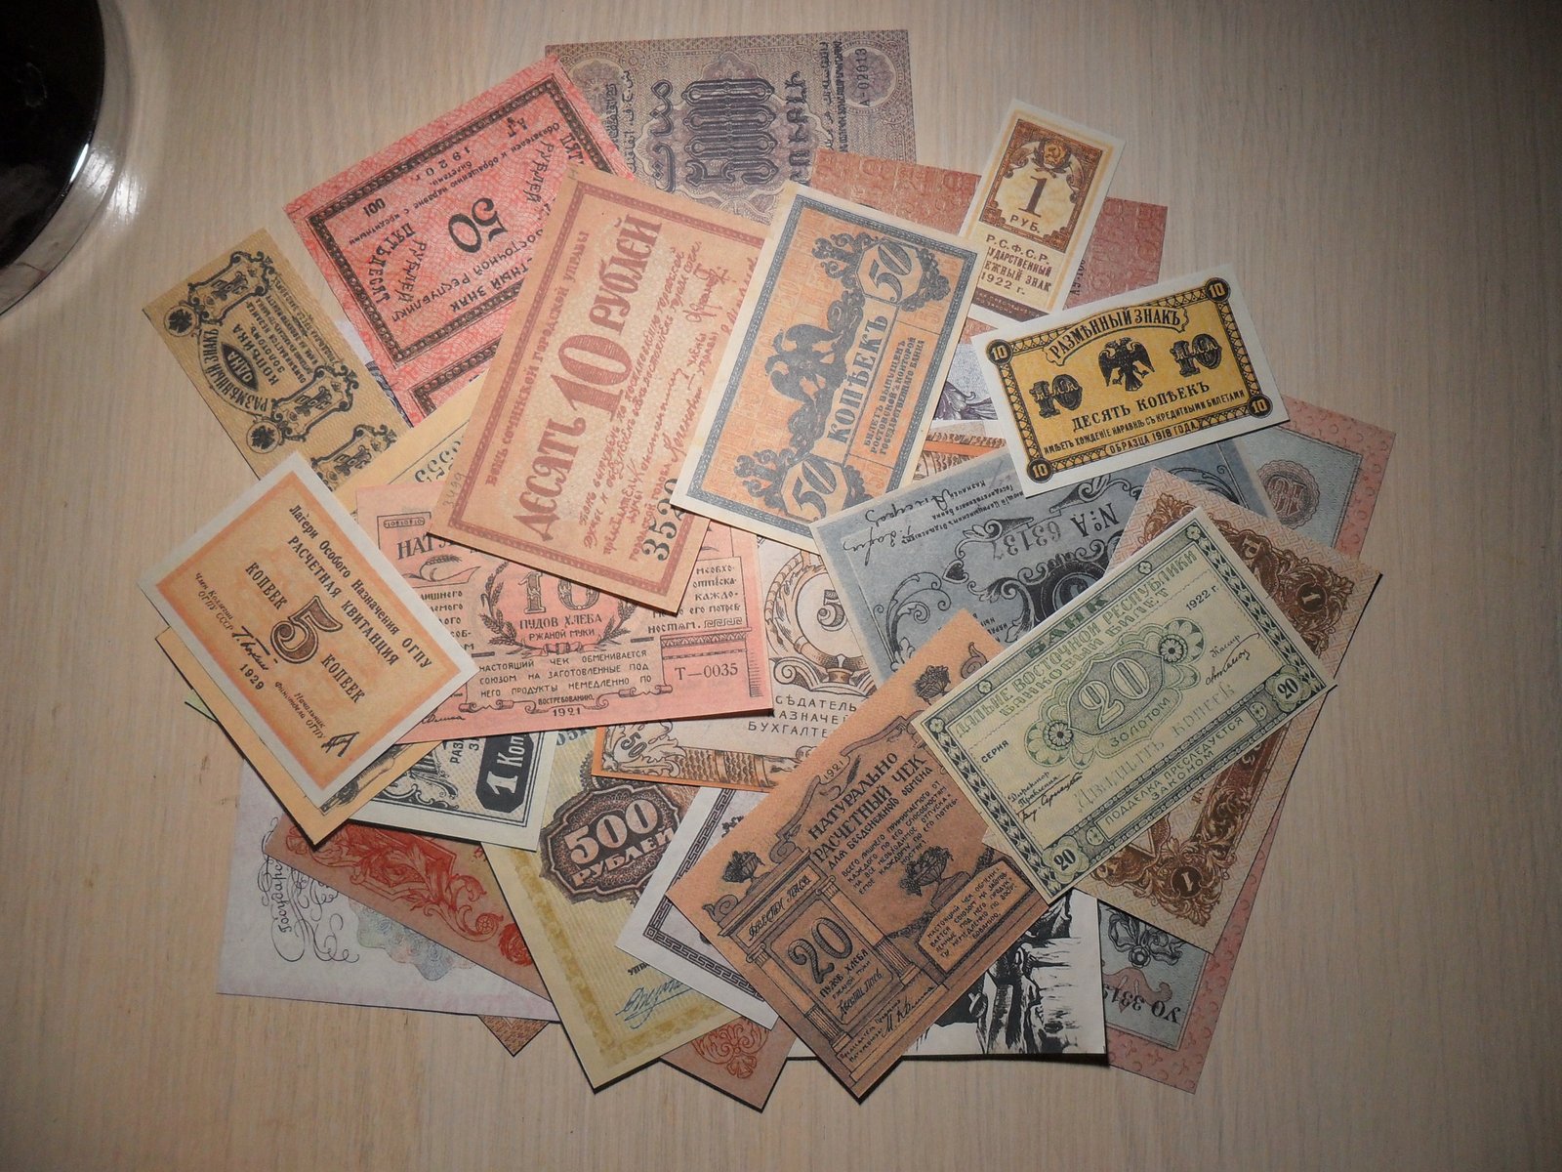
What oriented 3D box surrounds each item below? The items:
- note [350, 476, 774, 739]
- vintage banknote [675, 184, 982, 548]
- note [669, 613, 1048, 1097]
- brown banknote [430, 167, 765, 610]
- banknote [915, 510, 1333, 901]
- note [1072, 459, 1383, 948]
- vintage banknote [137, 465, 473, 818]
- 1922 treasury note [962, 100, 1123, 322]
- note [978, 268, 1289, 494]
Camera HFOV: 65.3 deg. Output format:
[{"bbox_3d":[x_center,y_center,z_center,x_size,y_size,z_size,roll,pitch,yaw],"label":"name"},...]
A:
[{"bbox_3d":[-0.063,0.004,0.358,0.115,0.002,0.077,-6,82,-2],"label":"note"},{"bbox_3d":[0.016,-0.064,0.369,0.064,0.002,0.108,20,82,1],"label":"vintage banknote"},{"bbox_3d":[0.037,0.076,0.351,0.119,0.002,0.079,-44,85,-6],"label":"note"},{"bbox_3d":[-0.047,-0.060,0.367,0.077,0.002,0.120,19,82,1],"label":"brown banknote"},{"bbox_3d":[0.101,0.034,0.358,0.108,0.002,0.065,-36,84,-6],"label":"banknote"},{"bbox_3d":[0.119,0.035,0.358,0.074,0.002,0.123,26,82,2],"label":"note"},{"bbox_3d":[-0.137,0.011,0.355,0.058,0.002,0.086,-42,85,-6],"label":"vintage banknote"},{"bbox_3d":[0.078,-0.115,0.377,0.038,0.002,0.068,22,82,2],"label":"1922 treasury note"},{"bbox_3d":[0.106,-0.063,0.371,0.085,0.002,0.052,-16,83,-3],"label":"note"}]

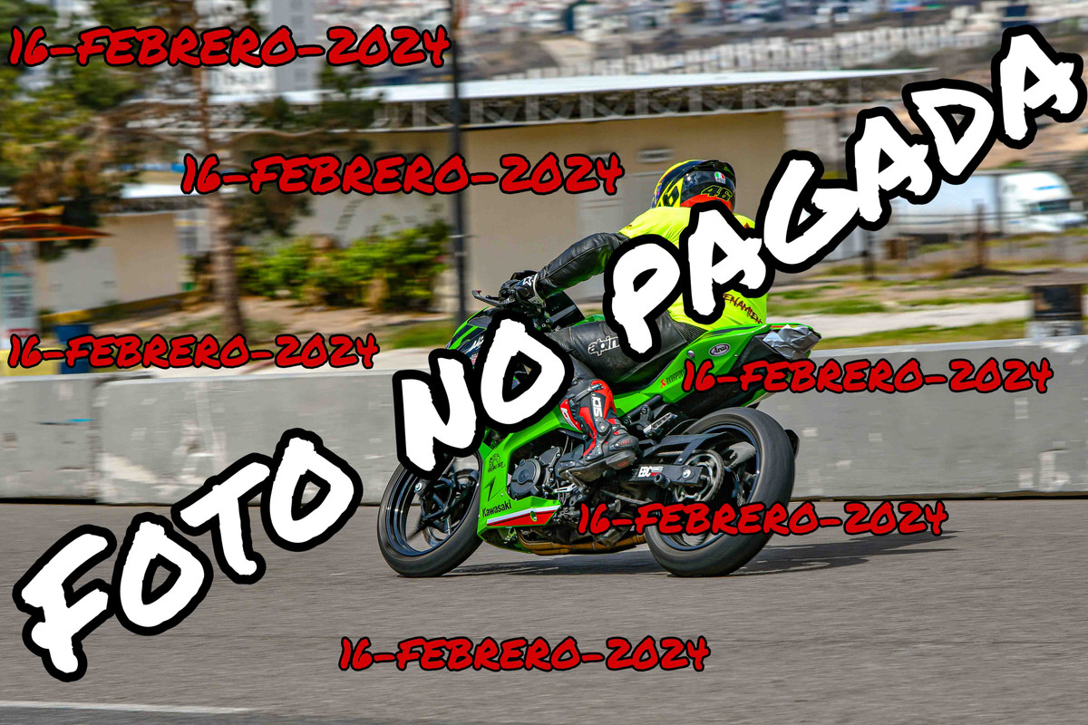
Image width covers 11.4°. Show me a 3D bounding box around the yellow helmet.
[{"bbox_3d":[0.533,-0.589,19.250,0.260,0.270,0.340,20,-22,-37],"label":"yellow helmet"}]

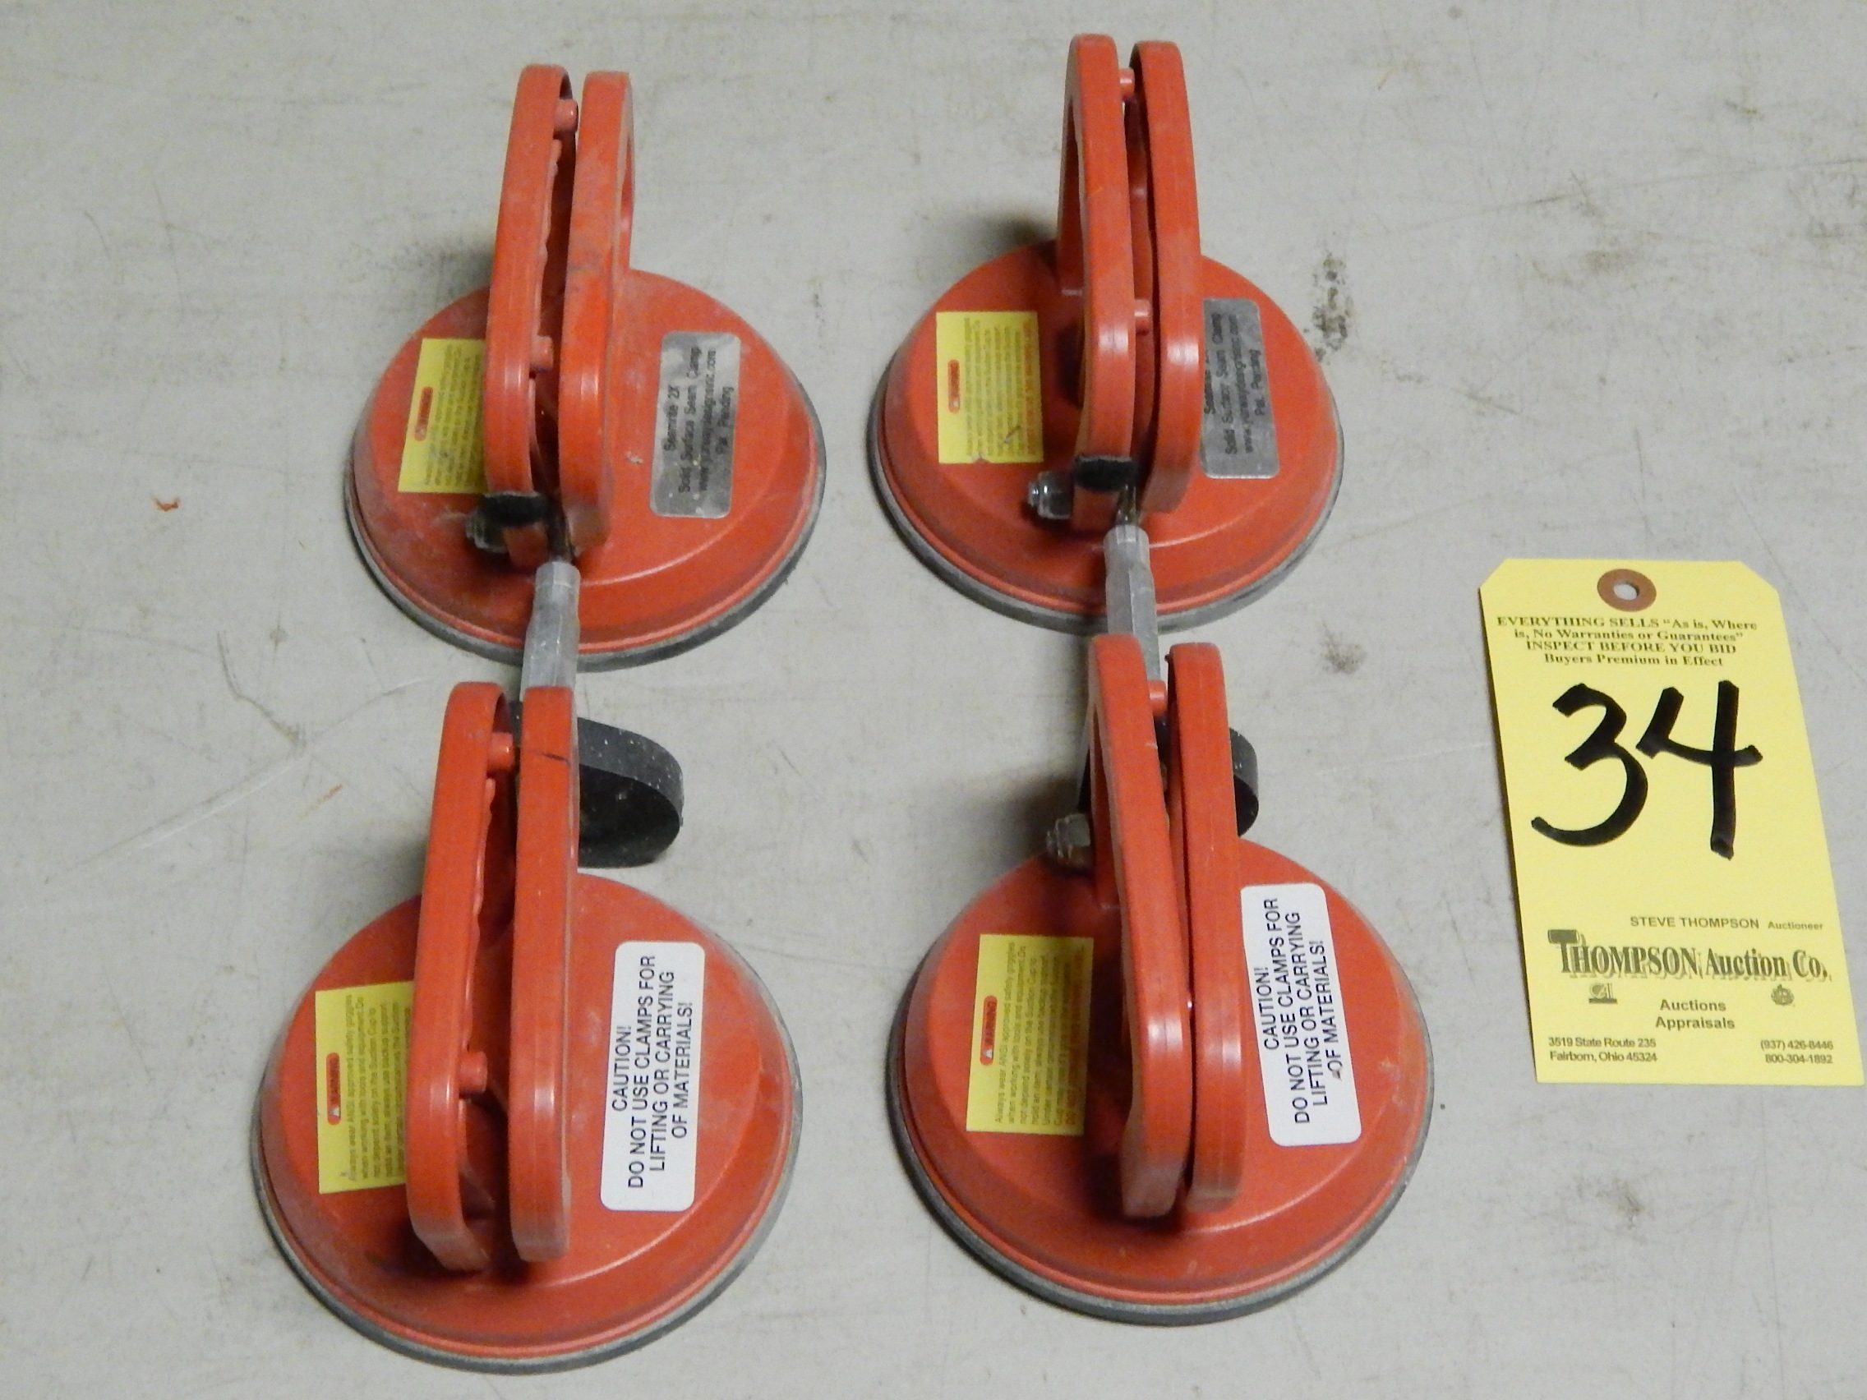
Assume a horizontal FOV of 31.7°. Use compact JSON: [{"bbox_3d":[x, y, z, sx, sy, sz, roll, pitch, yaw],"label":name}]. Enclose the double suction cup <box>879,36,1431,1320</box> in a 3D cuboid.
[{"bbox_3d":[0.049,-0.019,0.763,0.123,0.102,0.308,-1,56,-2],"label":"double suction cup"}]

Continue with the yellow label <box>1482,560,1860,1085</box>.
[{"bbox_3d":[0.176,0.026,0.796,0.076,0.002,0.149,0,56,-1],"label":"yellow label"}]

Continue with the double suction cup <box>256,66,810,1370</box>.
[{"bbox_3d":[-0.089,-0.010,0.754,0.123,0.102,0.307,1,56,-1],"label":"double suction cup"}]

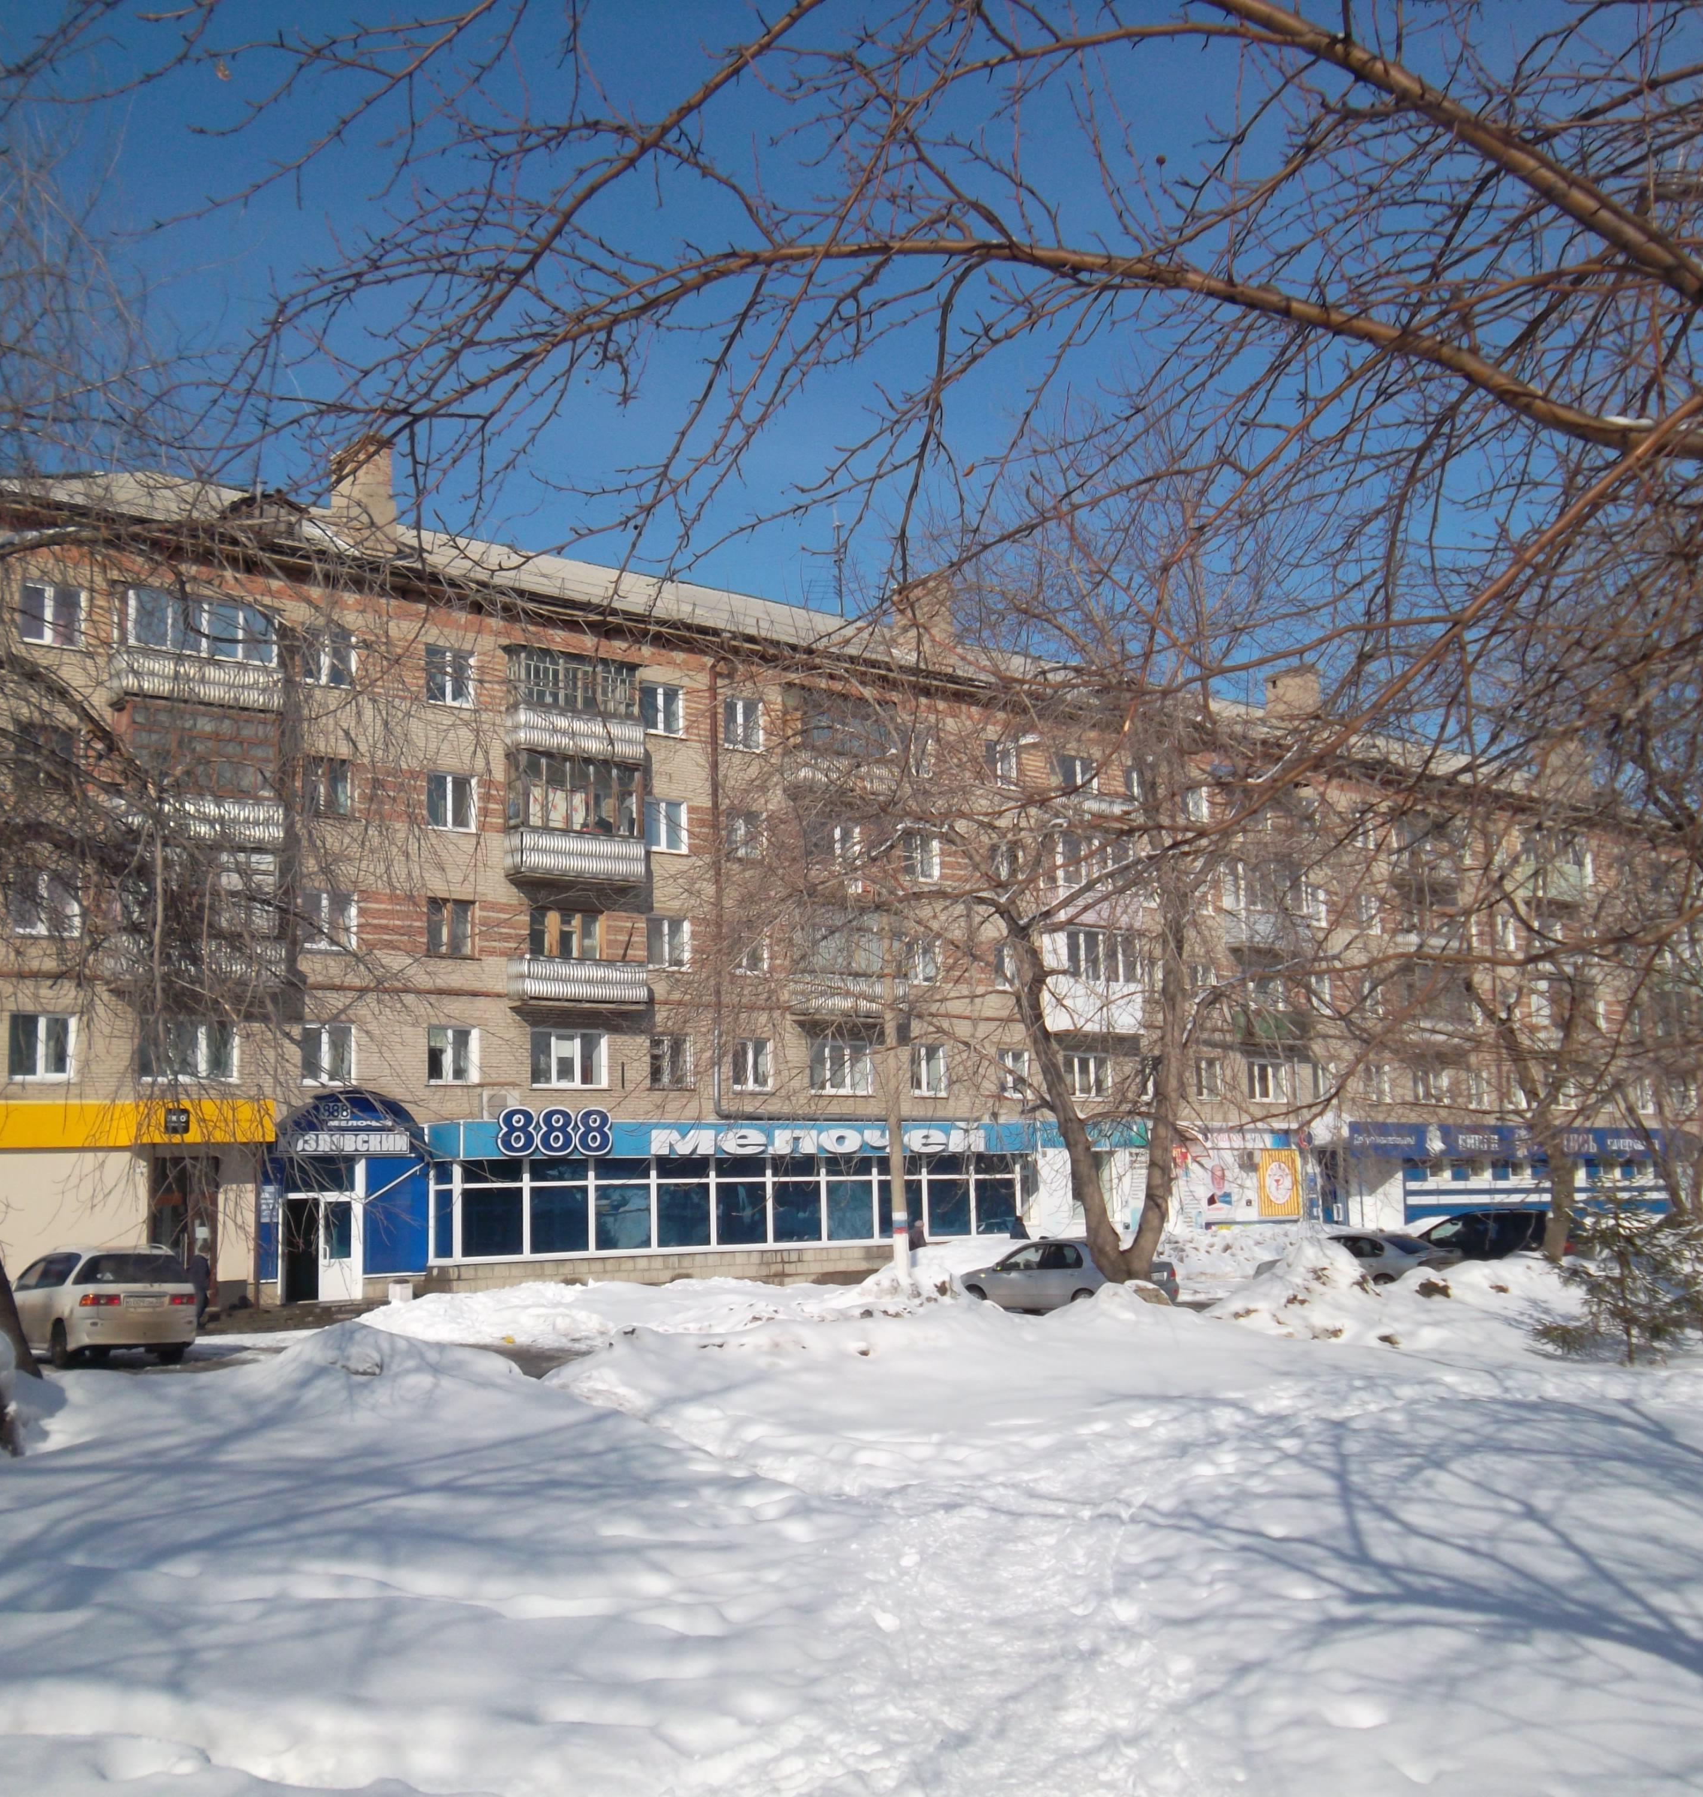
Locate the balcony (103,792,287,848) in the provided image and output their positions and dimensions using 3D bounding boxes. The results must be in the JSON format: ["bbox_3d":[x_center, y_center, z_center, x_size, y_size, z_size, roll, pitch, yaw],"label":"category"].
[{"bbox_3d":[-12.833,-1.527,36.721,3.180,0.970,0.820,6,-12,-38],"label":"balcony"}]

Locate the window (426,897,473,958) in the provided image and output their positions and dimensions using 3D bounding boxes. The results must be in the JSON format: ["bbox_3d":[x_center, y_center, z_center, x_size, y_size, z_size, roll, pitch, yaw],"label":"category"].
[{"bbox_3d":[-8.685,0.663,40.330,1.150,1.270,0.160,6,-12,-38],"label":"window"}]

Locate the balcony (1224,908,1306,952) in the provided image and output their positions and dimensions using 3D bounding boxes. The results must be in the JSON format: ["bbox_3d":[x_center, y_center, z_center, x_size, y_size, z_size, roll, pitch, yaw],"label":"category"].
[{"bbox_3d":[12.126,0.963,54.677,2.850,1.140,0.800,5,-13,-37],"label":"balcony"}]

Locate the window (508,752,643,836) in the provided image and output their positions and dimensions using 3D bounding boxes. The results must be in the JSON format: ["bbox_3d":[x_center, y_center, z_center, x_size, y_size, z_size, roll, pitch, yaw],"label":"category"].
[{"bbox_3d":[-6.235,-2.209,42.263,2.990,1.670,0.850,6,-12,-37],"label":"window"}]

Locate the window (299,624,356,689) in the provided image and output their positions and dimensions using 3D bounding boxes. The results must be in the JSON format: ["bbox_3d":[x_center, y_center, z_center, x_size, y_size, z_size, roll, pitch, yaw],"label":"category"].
[{"bbox_3d":[-11.103,-5.026,39.653,1.177,1.161,0.150,6,-12,-37],"label":"window"}]

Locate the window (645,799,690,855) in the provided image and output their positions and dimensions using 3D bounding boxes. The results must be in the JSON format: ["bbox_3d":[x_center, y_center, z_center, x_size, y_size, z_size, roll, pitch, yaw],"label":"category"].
[{"bbox_3d":[-4.238,-1.648,43.024,1.170,1.260,0.160,5,-13,-37],"label":"window"}]

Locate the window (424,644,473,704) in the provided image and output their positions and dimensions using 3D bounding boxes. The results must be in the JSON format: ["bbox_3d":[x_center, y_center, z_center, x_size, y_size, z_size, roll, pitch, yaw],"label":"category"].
[{"bbox_3d":[-8.874,-4.857,41.223,1.180,1.320,0.160,6,-12,-38],"label":"window"}]

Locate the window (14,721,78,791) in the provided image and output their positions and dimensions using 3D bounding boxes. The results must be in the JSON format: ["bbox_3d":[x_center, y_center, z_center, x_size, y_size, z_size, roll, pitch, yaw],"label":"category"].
[{"bbox_3d":[-14.989,-2.676,34.883,1.140,1.260,0.160,5,-13,-37],"label":"window"}]

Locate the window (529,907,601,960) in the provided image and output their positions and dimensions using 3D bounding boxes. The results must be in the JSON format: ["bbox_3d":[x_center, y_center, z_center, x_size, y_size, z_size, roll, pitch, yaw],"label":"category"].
[{"bbox_3d":[-6.411,0.925,42.162,1.961,1.270,0.150,6,-12,-37],"label":"window"}]

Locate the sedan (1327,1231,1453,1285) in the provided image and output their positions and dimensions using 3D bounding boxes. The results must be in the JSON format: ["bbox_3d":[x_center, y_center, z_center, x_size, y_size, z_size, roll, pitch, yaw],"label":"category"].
[{"bbox_3d":[10.479,7.737,39.039,1.700,1.440,4.420,7,-13,-41],"label":"sedan"}]

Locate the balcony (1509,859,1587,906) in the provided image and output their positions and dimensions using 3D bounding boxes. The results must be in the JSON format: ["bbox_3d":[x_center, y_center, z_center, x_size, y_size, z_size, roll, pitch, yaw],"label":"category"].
[{"bbox_3d":[24.789,-0.428,66.399,3.100,1.300,0.900,6,-12,-37],"label":"balcony"}]

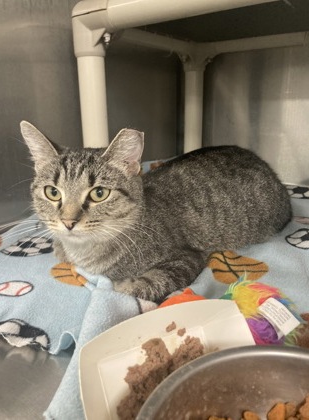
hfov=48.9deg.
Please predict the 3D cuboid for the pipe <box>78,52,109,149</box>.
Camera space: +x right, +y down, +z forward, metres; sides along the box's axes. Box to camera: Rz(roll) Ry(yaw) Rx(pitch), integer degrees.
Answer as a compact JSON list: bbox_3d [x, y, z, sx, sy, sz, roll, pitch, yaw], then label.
[{"bbox_3d":[-0.100,-0.135,0.579,0.042,0.233,0.042,16,24,41],"label":"pipe"}]

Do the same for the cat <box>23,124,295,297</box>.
[{"bbox_3d":[0.033,-0.038,0.432,0.365,0.160,0.160,-14,22,-36],"label":"cat"}]

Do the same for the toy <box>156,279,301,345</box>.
[{"bbox_3d":[0.060,0.075,0.273,0.108,0.045,0.056,3,18,11],"label":"toy"}]

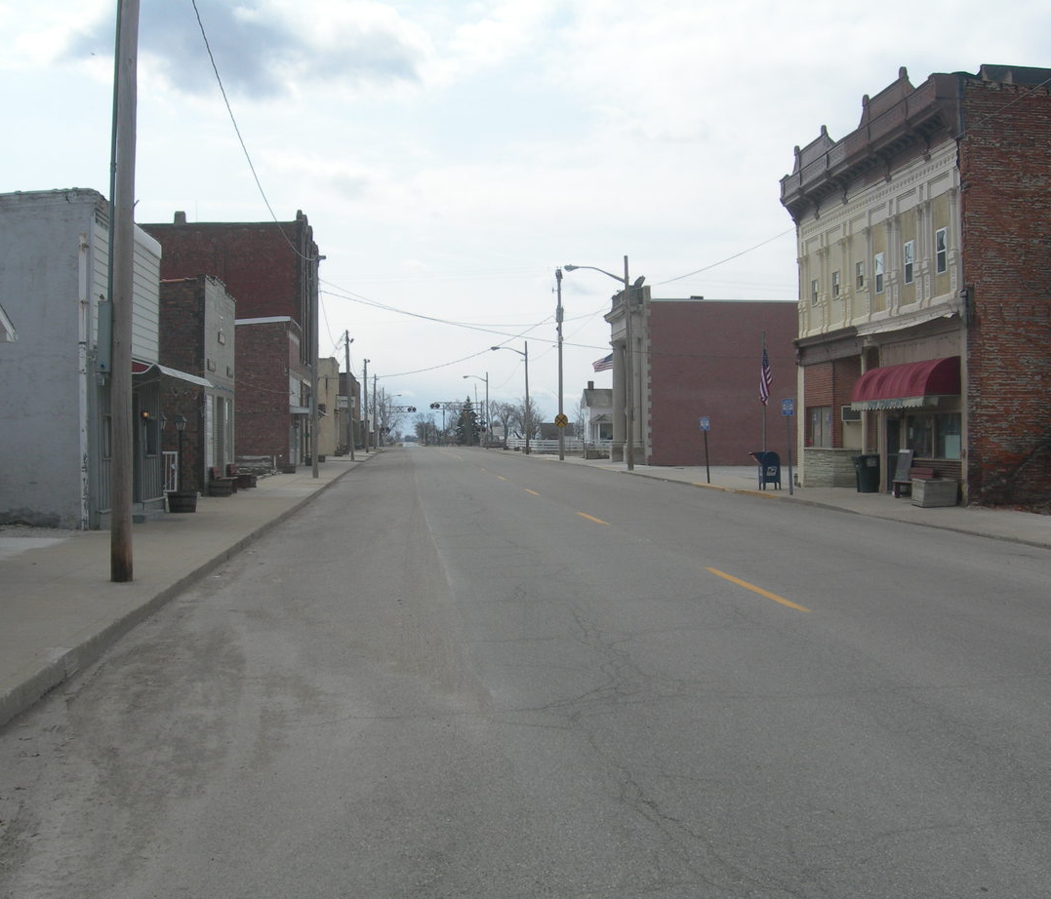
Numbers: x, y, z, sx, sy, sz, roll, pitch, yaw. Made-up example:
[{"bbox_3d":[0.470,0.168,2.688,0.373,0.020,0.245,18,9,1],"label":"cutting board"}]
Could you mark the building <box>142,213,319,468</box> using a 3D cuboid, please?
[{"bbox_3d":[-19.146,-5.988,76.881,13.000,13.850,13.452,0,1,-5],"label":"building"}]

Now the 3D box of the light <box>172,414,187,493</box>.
[{"bbox_3d":[-7.613,0.119,29.100,0.280,1.800,0.280,0,1,-5],"label":"light"}]

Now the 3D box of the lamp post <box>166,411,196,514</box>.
[{"bbox_3d":[-7.591,0.291,29.100,0.640,2.150,0.640,0,1,-5],"label":"lamp post"}]

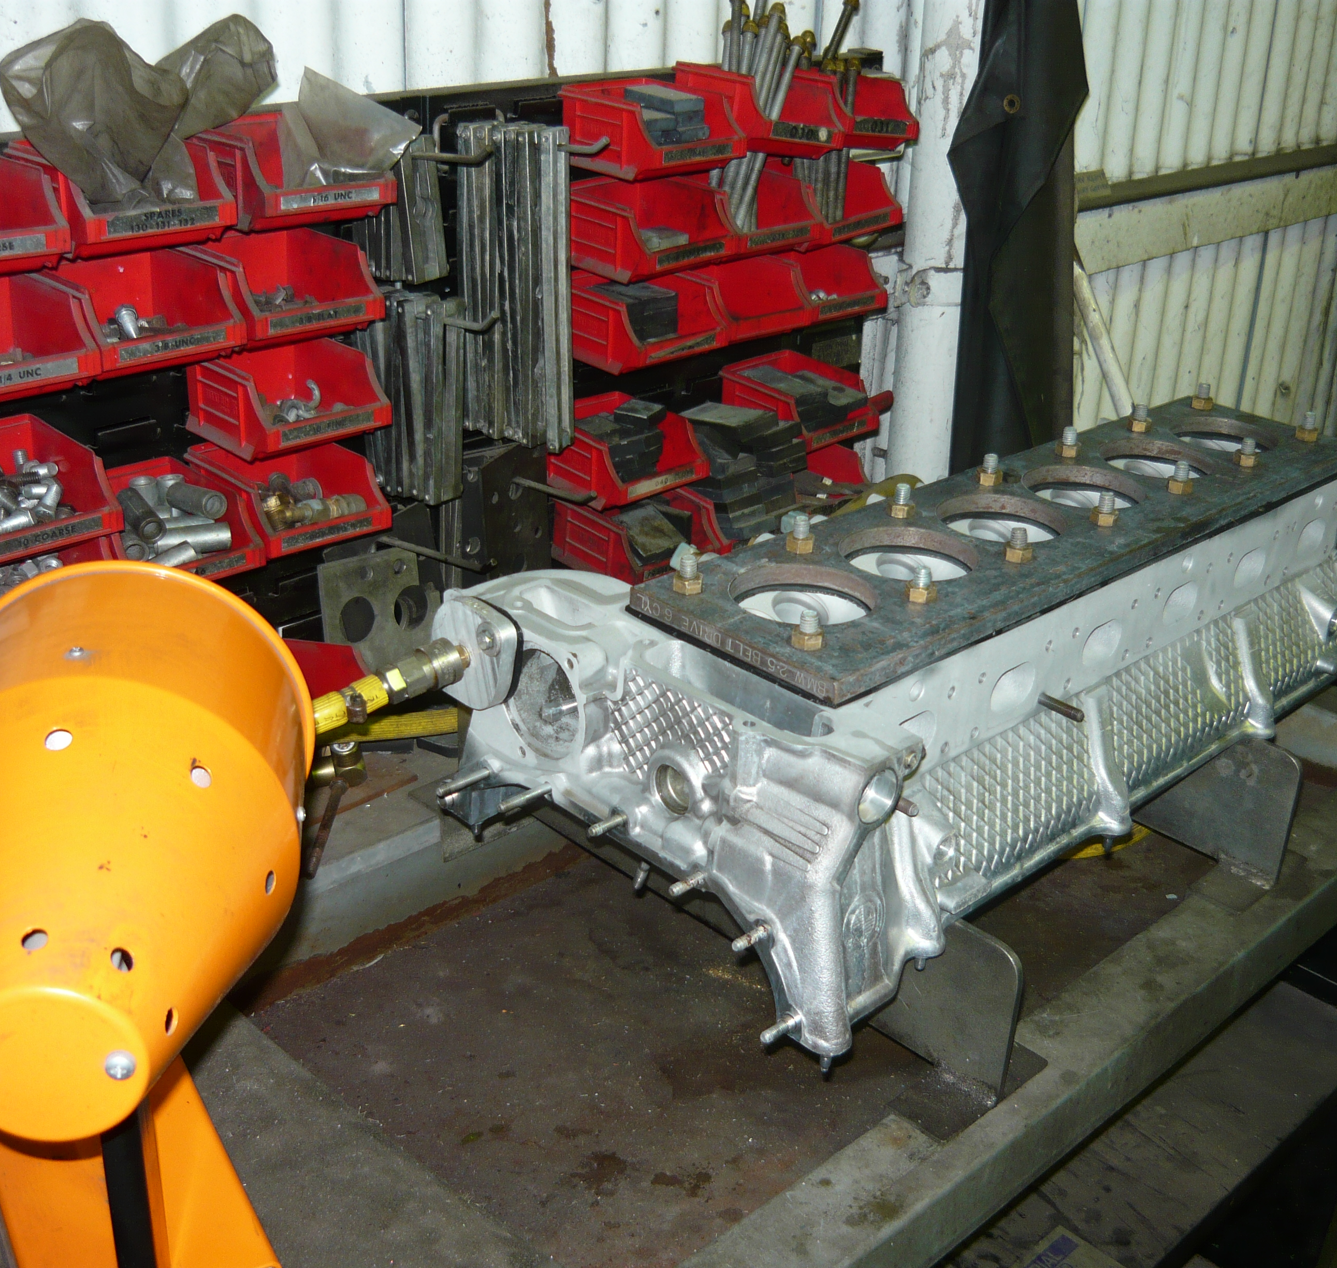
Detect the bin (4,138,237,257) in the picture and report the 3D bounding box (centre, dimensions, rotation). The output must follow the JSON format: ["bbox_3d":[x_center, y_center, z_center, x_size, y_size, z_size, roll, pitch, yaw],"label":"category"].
[{"bbox_3d":[-0.382,-0.305,1.114,0.106,0.068,0.138,-21,32,-38],"label":"bin"}]

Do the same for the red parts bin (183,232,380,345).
[{"bbox_3d":[-0.297,-0.263,1.222,0.104,0.068,0.134,-20,33,-37],"label":"red parts bin"}]

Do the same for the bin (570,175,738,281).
[{"bbox_3d":[-0.021,-0.363,1.452,0.106,0.068,0.138,-21,32,-38],"label":"bin"}]

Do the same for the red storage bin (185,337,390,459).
[{"bbox_3d":[-0.299,-0.186,1.259,0.104,0.068,0.134,-20,33,-37],"label":"red storage bin"}]

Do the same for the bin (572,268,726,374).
[{"bbox_3d":[-0.030,-0.288,1.479,0.106,0.068,0.138,-21,32,-38],"label":"bin"}]

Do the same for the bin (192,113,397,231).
[{"bbox_3d":[-0.284,-0.343,1.196,0.104,0.068,0.134,-20,33,-37],"label":"bin"}]

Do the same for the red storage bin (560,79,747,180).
[{"bbox_3d":[-0.016,-0.442,1.419,0.106,0.068,0.138,-21,32,-38],"label":"red storage bin"}]

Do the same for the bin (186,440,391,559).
[{"bbox_3d":[-0.306,-0.109,1.285,0.106,0.068,0.138,-21,32,-38],"label":"bin"}]

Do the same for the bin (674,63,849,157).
[{"bbox_3d":[0.094,-0.563,1.744,0.125,0.075,0.160,-9,27,-42],"label":"bin"}]

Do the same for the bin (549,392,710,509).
[{"bbox_3d":[-0.045,-0.170,1.522,0.104,0.068,0.134,-20,33,-37],"label":"bin"}]

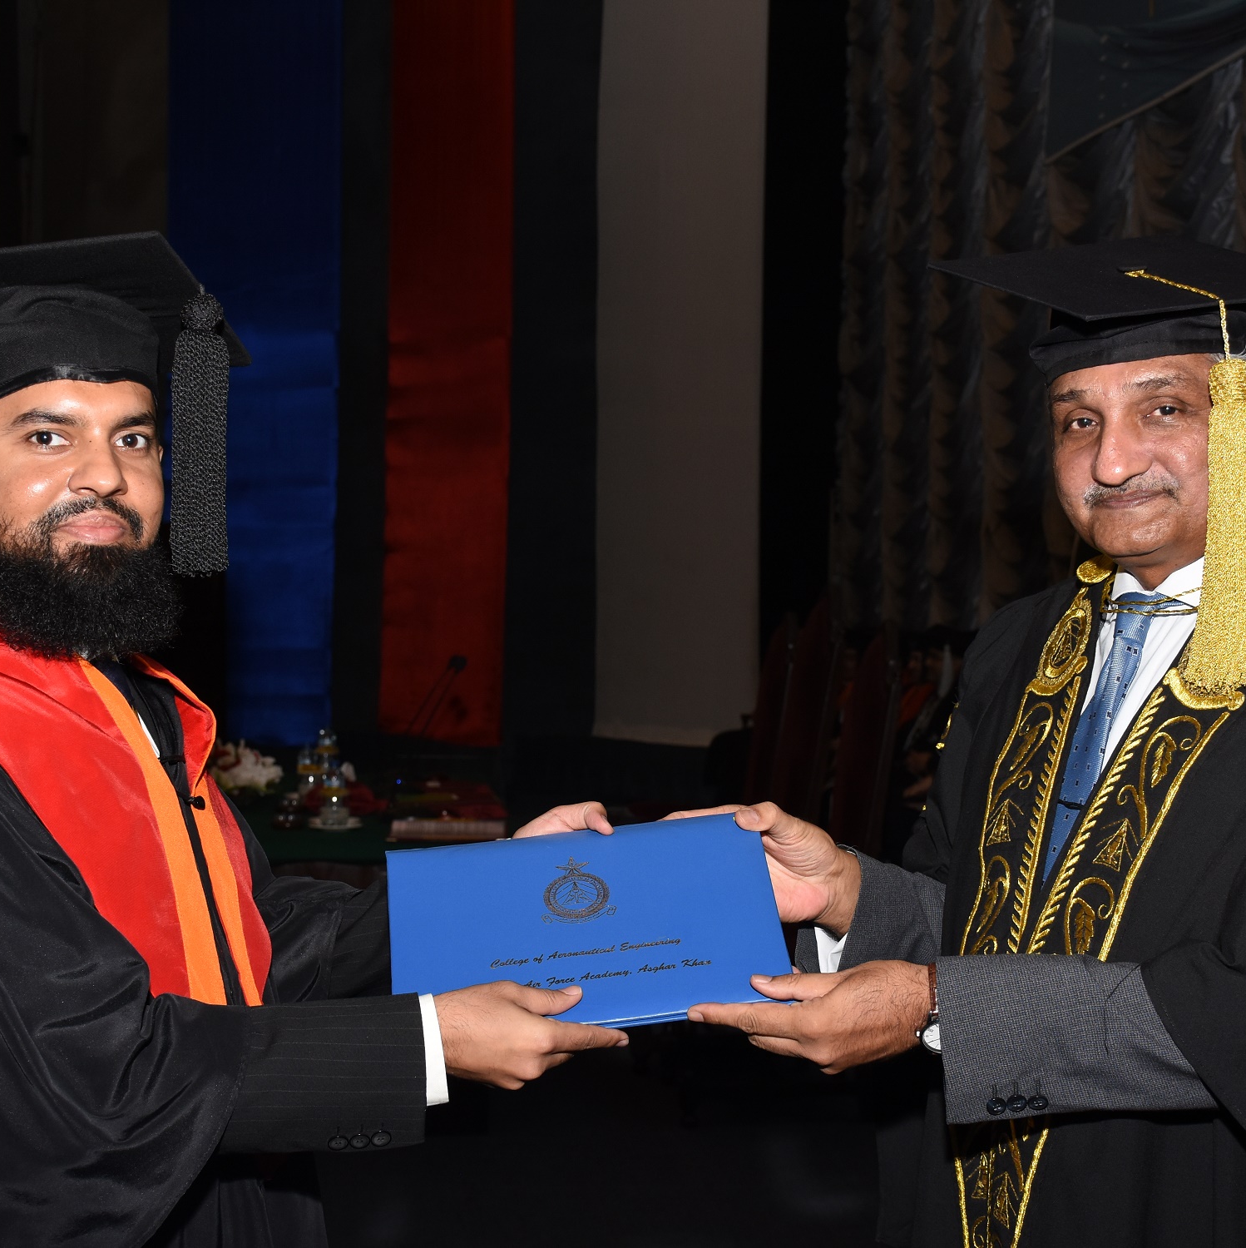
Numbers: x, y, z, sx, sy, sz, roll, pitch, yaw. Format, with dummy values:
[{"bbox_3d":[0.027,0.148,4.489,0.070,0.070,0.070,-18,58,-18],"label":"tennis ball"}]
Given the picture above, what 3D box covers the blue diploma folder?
[{"bbox_3d":[-0.031,0.241,1.855,0.307,0.014,0.219,-7,37,-2],"label":"blue diploma folder"}]

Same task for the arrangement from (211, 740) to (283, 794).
[{"bbox_3d":[-1.145,0.425,6.900,0.280,0.170,0.250,1,2,-6],"label":"arrangement"}]

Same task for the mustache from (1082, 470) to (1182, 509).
[{"bbox_3d":[0.398,-0.105,1.835,0.076,0.026,0.028,-7,3,34],"label":"mustache"}]

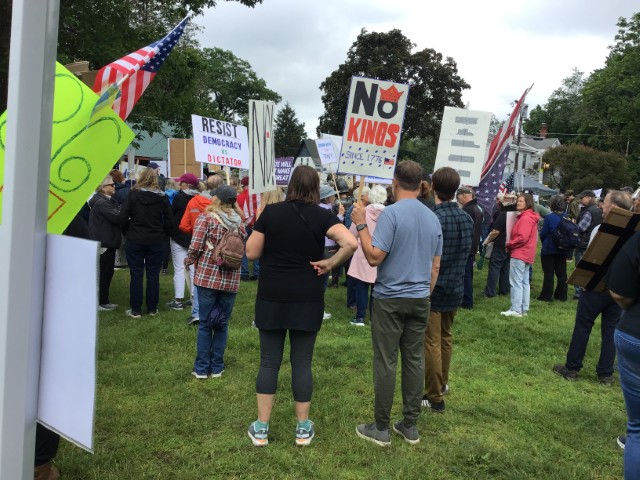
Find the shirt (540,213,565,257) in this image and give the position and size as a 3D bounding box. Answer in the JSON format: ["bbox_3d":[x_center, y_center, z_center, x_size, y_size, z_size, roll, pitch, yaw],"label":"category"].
[{"bbox_3d":[3.687,-0.095,9.050,0.460,0.670,0.320,-2,7,-45],"label":"shirt"}]

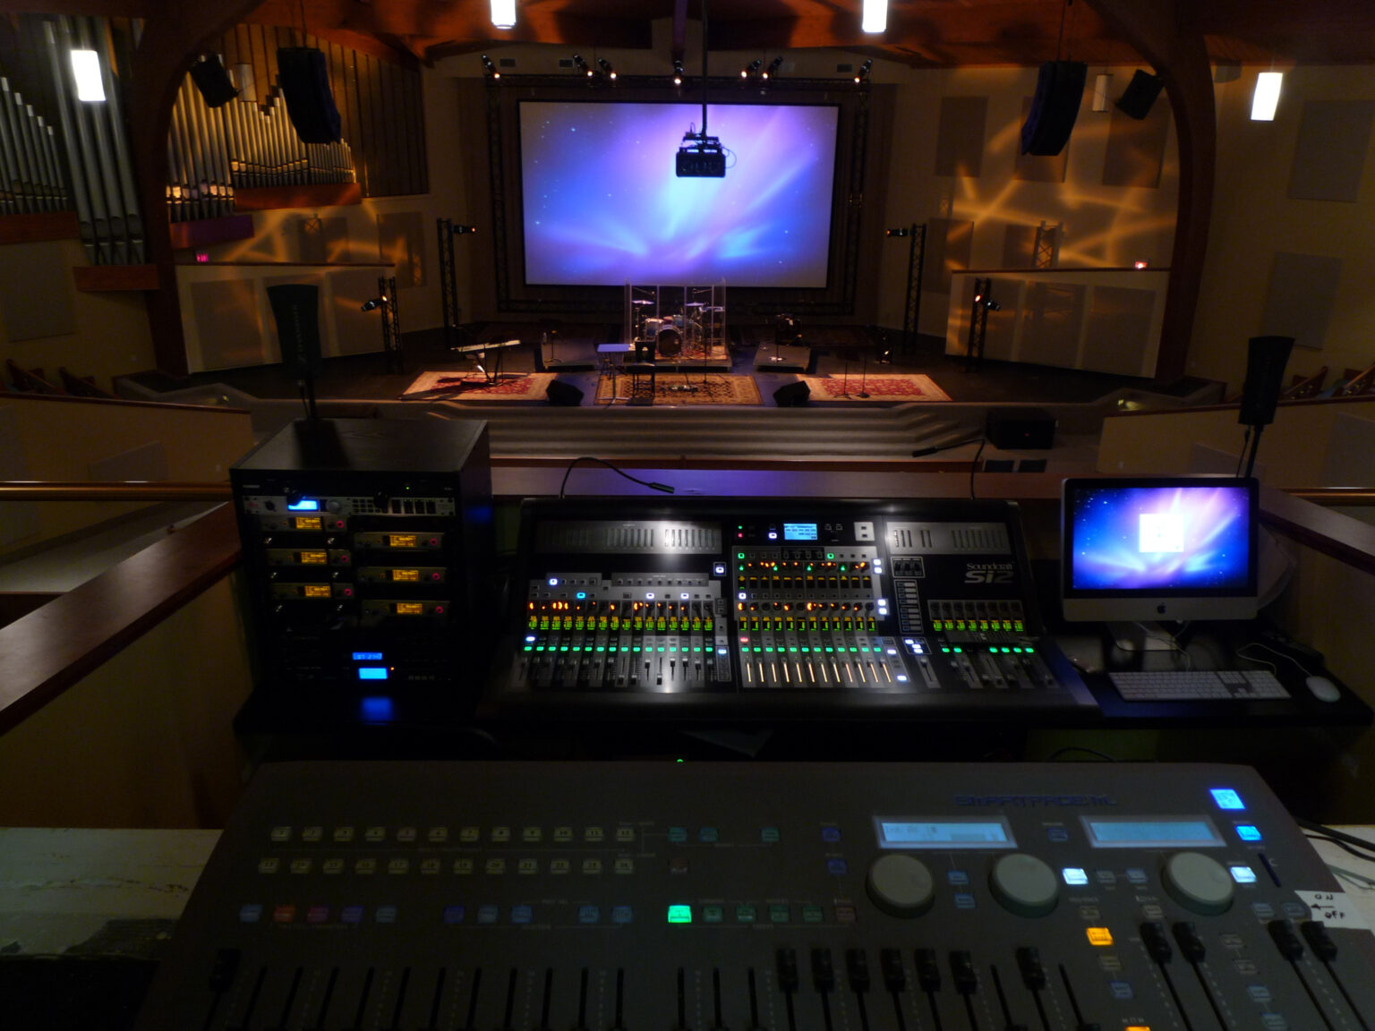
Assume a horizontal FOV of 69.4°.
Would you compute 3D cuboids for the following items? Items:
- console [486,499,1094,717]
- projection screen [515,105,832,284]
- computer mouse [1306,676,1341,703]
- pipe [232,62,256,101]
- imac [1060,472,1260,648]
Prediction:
[{"bbox_3d":[0.247,0.208,2.658,1.460,0.300,0.760,0,20,-1],"label":"console"},{"bbox_3d":[-0.276,-8.563,26.798,8.450,4.800,0.100,1,20,0],"label":"projection screen"},{"bbox_3d":[1.598,0.431,2.498,0.061,0.034,0.112,4,21,7],"label":"computer mouse"},{"bbox_3d":[-9.915,-9.715,22.300,0.370,0.840,0.370,1,20,0],"label":"pipe"},{"bbox_3d":[1.288,0.124,2.722,0.528,0.445,0.200,0,20,-3],"label":"imac"}]

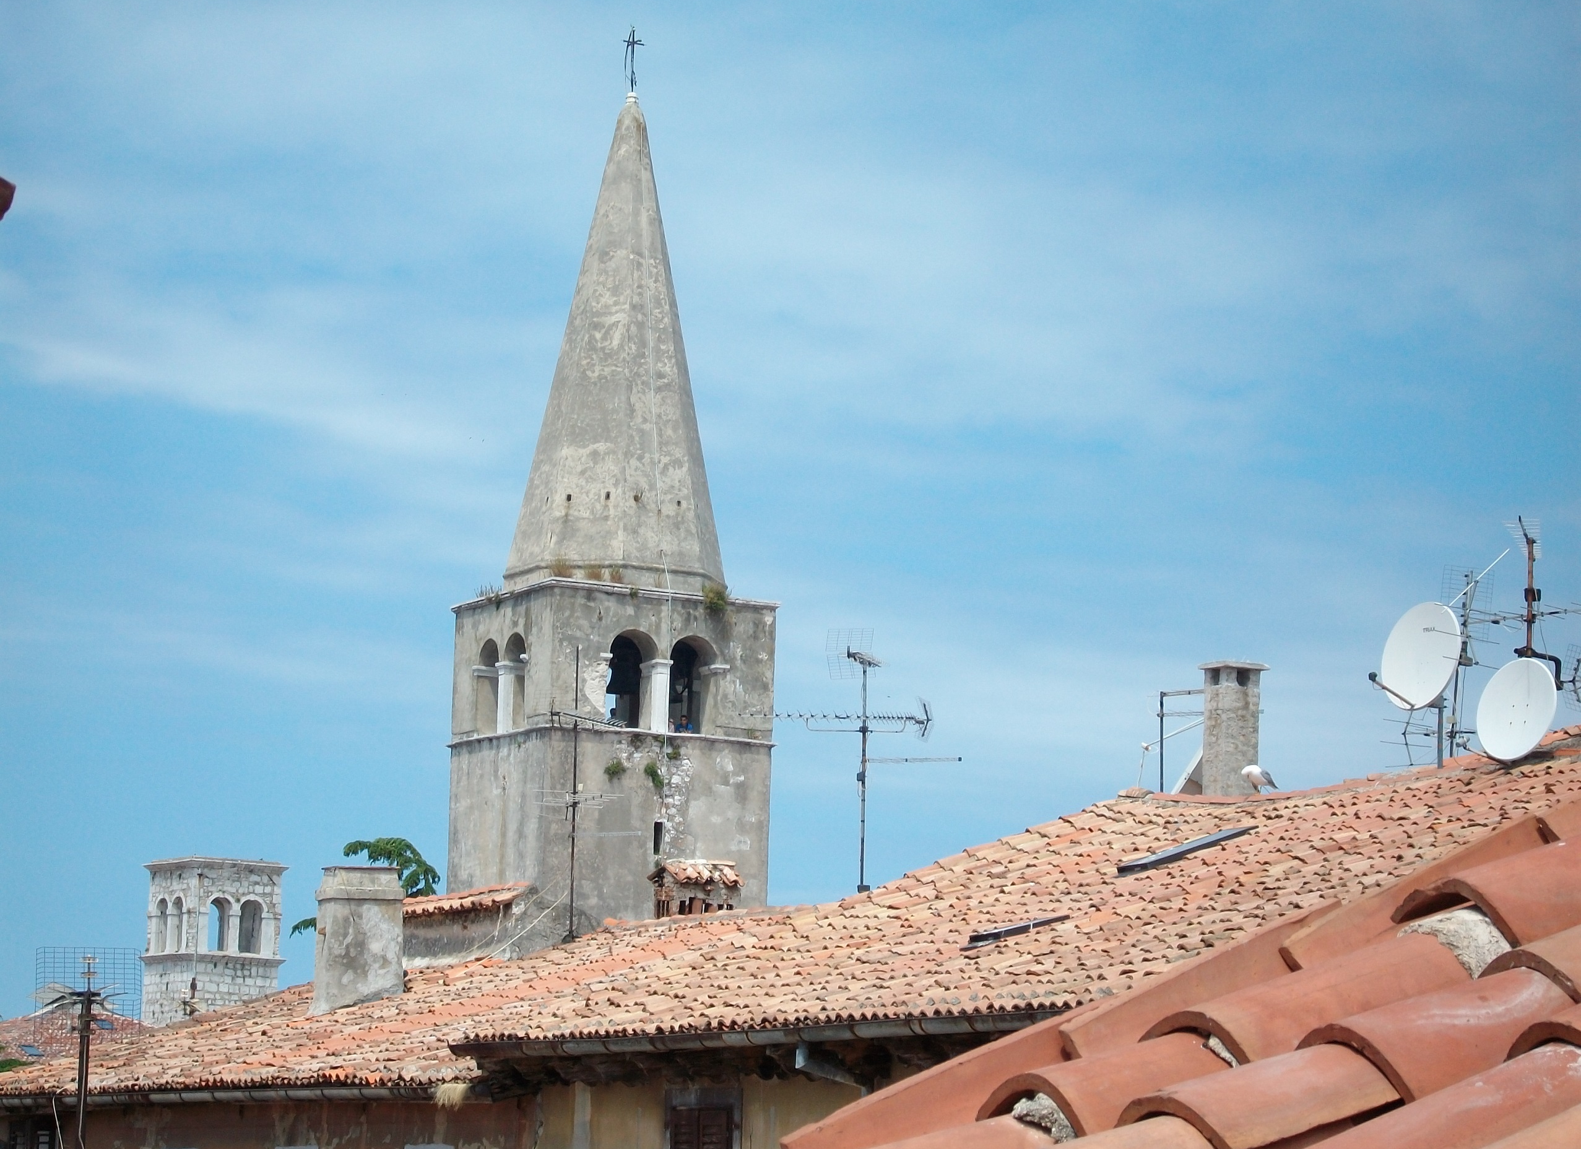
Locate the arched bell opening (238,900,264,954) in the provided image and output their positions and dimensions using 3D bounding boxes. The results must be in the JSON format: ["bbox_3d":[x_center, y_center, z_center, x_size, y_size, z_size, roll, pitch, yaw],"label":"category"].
[{"bbox_3d":[-23.954,15.591,193.756,1.192,2.335,0.550,7,-10,-34],"label":"arched bell opening"}]

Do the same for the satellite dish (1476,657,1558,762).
[{"bbox_3d":[7.292,1.351,44.000,0.220,1.068,0.989,24,-21,-38],"label":"satellite dish"}]

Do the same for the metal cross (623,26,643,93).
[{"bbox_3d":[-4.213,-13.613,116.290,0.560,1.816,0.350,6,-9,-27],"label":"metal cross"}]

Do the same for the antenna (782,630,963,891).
[{"bbox_3d":[0.803,2.208,51.714,2.400,3.115,0.750,2,-8,0],"label":"antenna"}]

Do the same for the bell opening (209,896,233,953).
[{"bbox_3d":[-25.207,15.401,192.906,1.151,2.406,0.550,7,-10,-34],"label":"bell opening"}]

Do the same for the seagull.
[{"bbox_3d":[5.278,2.288,49.222,0.420,0.320,0.200,8,-10,-40],"label":"seagull"}]

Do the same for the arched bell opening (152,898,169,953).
[{"bbox_3d":[-27.704,15.604,194.866,0.550,2.419,1.200,7,-10,-34],"label":"arched bell opening"}]

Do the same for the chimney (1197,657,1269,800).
[{"bbox_3d":[5.033,1.823,49.893,0.570,1.648,0.570,6,-9,-28],"label":"chimney"}]

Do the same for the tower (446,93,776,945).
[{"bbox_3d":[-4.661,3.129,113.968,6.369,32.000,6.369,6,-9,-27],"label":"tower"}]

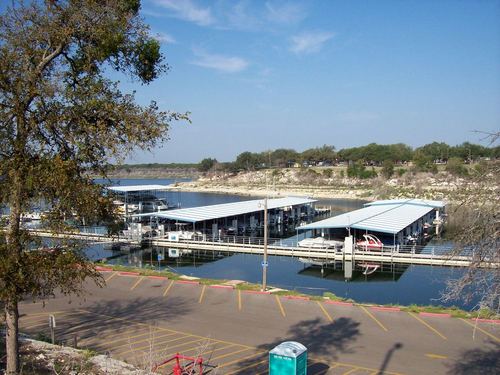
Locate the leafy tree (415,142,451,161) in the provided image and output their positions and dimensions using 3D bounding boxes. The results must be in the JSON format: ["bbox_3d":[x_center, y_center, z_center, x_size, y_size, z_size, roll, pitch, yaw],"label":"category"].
[{"bbox_3d":[96.865,-18.577,276.000,18.535,10.615,15.754,0,2,0],"label":"leafy tree"}]

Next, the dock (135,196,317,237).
[{"bbox_3d":[-0.969,6.102,128.335,15.200,4.600,71.000,1,2,25],"label":"dock"}]

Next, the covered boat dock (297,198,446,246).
[{"bbox_3d":[29.012,6.612,109.243,18.000,4.800,70.000,1,2,25],"label":"covered boat dock"}]

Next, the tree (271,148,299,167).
[{"bbox_3d":[19.240,-16.452,290.000,15.147,10.596,12.875,0,2,0],"label":"tree"}]

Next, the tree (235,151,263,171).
[{"bbox_3d":[-0.854,-15.369,296.000,15.460,11.385,13.141,0,2,0],"label":"tree"}]

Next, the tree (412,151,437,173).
[{"bbox_3d":[86.243,-12.850,257.000,11.506,10.873,10.355,0,2,0],"label":"tree"}]

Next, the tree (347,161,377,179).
[{"bbox_3d":[54.464,-8.792,254.000,14.214,8.792,11.371,0,2,0],"label":"tree"}]

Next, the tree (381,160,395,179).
[{"bbox_3d":[67.163,-8.670,254.000,6.633,9.037,6.633,0,2,0],"label":"tree"}]

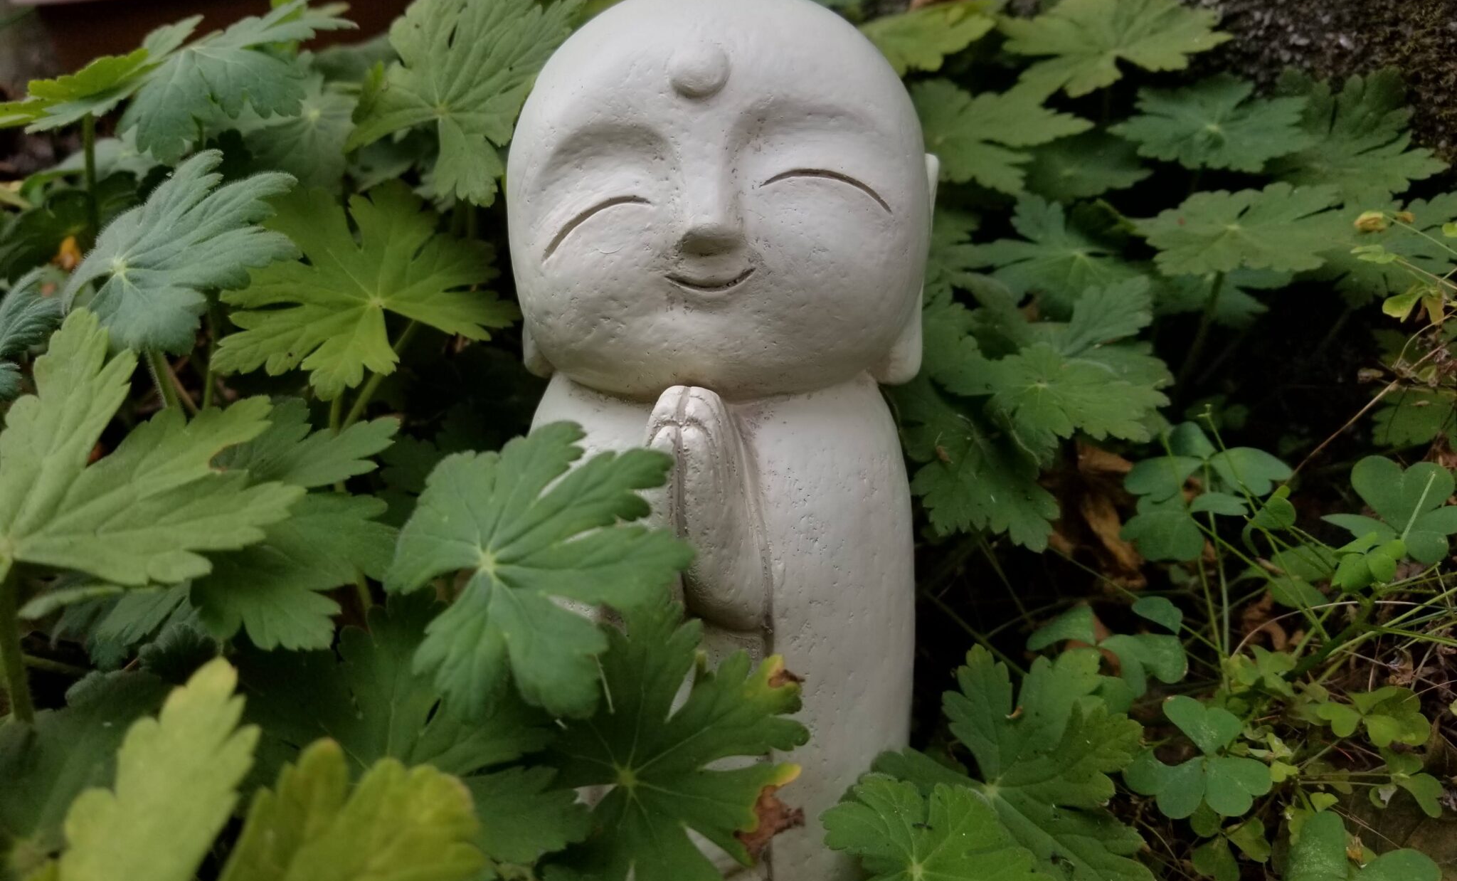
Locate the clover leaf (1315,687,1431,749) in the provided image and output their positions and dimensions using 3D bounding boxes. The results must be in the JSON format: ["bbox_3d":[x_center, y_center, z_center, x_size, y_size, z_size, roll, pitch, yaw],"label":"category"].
[{"bbox_3d":[0.197,0.085,0.335,0.030,0.008,0.024,4,30,7],"label":"clover leaf"}]

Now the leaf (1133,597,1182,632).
[{"bbox_3d":[0.127,0.051,0.325,0.013,0.005,0.013,16,50,22],"label":"leaf"}]

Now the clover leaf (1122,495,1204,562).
[{"bbox_3d":[0.143,0.029,0.360,0.026,0.008,0.025,14,53,11],"label":"clover leaf"}]

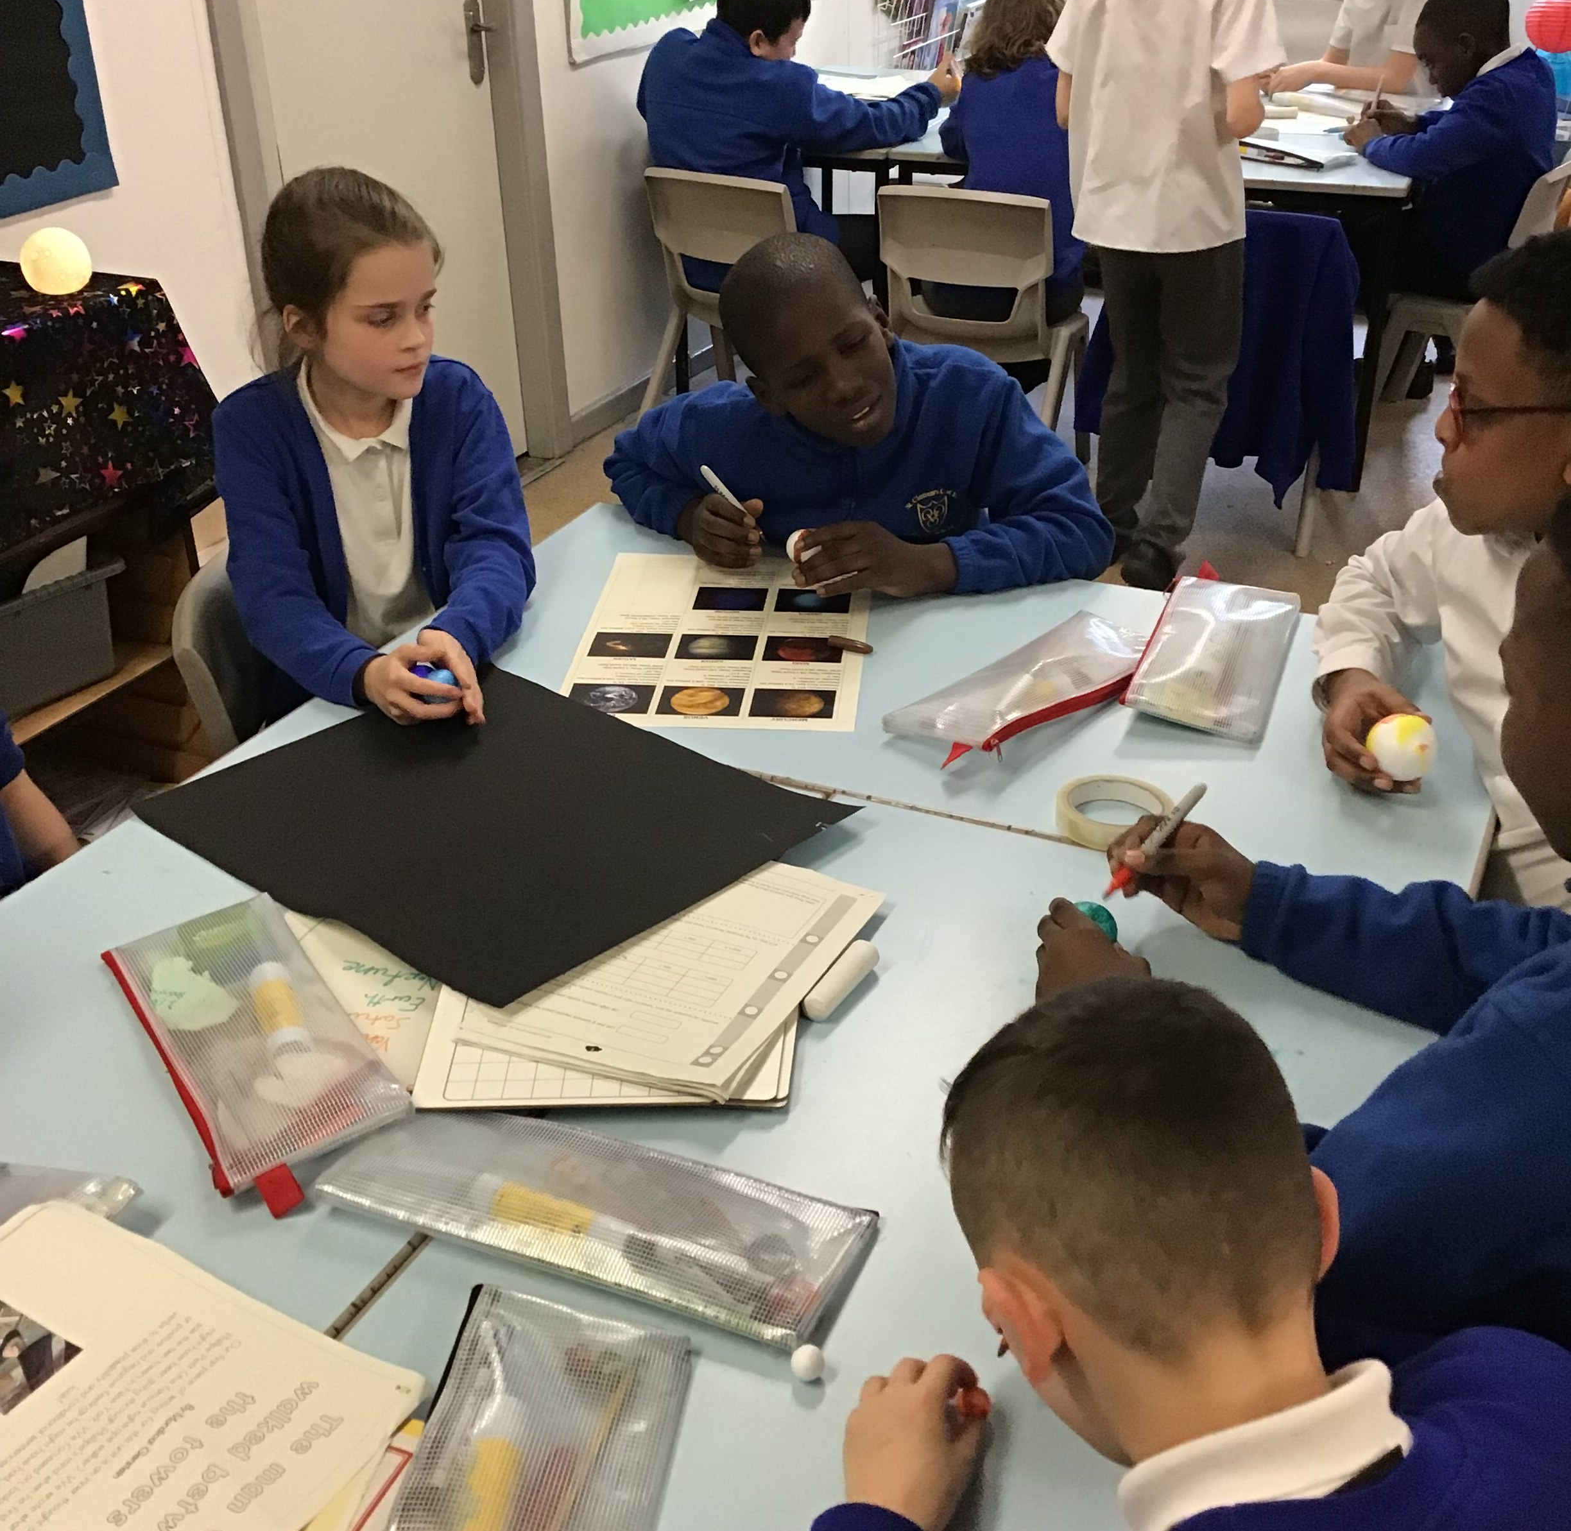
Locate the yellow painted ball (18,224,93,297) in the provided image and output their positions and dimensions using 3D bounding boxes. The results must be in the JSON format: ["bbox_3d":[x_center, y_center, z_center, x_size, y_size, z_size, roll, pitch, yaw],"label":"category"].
[{"bbox_3d":[-1.035,-0.716,2.664,0.105,0.102,0.105,-1,28,1],"label":"yellow painted ball"}]

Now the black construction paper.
[{"bbox_3d":[-0.257,0.037,1.640,0.508,0.030,0.385,23,37,37],"label":"black construction paper"}]

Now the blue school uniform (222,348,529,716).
[{"bbox_3d":[-0.431,-0.212,2.050,0.350,0.410,0.350,-12,30,-18],"label":"blue school uniform"}]

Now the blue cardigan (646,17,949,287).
[{"bbox_3d":[-0.005,-1.352,4.109,0.520,0.500,0.550,13,32,24],"label":"blue cardigan"}]

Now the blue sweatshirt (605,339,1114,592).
[{"bbox_3d":[0.102,-0.307,2.265,0.610,0.410,0.360,10,31,19],"label":"blue sweatshirt"}]

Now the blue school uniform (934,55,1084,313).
[{"bbox_3d":[0.490,-1.275,4.019,0.370,0.470,0.330,12,31,23],"label":"blue school uniform"}]

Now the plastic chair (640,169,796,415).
[{"bbox_3d":[-0.047,-0.984,4.138,0.410,0.670,0.460,16,33,28],"label":"plastic chair"}]

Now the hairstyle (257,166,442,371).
[{"bbox_3d":[-0.444,-0.508,1.910,0.195,0.205,0.160,21,36,35],"label":"hairstyle"}]

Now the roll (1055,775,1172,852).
[{"bbox_3d":[0.285,0.041,1.612,0.100,0.022,0.100,-1,28,1],"label":"roll"}]

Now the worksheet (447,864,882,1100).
[{"bbox_3d":[-0.080,0.146,1.439,0.210,0.020,0.290,11,31,22],"label":"worksheet"}]

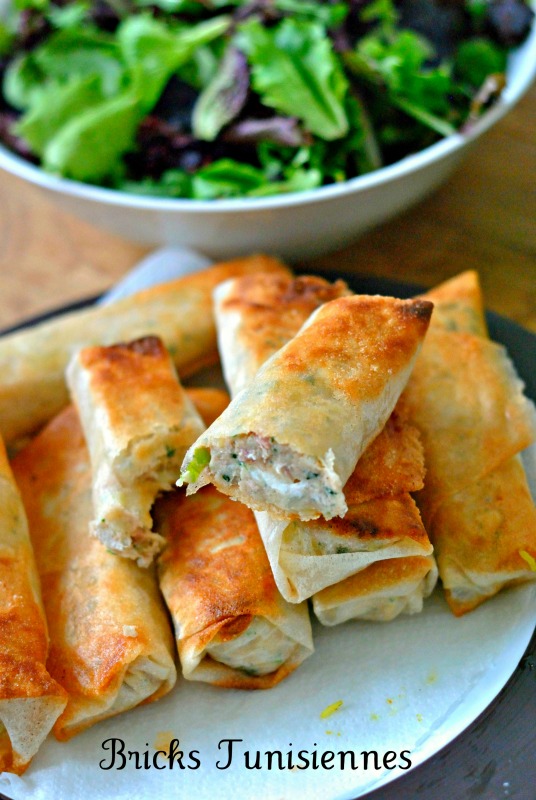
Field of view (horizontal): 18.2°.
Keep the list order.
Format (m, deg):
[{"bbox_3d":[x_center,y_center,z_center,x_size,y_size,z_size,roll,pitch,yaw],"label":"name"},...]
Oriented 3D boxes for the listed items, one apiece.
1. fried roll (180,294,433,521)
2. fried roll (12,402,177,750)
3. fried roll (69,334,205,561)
[{"bbox_3d":[0.015,0.001,0.535,0.044,0.028,0.074,23,54,18],"label":"fried roll"},{"bbox_3d":[-0.055,0.052,0.519,0.037,0.024,0.105,-9,47,-8],"label":"fried roll"},{"bbox_3d":[-0.043,0.017,0.560,0.036,0.027,0.074,-11,51,-9],"label":"fried roll"}]

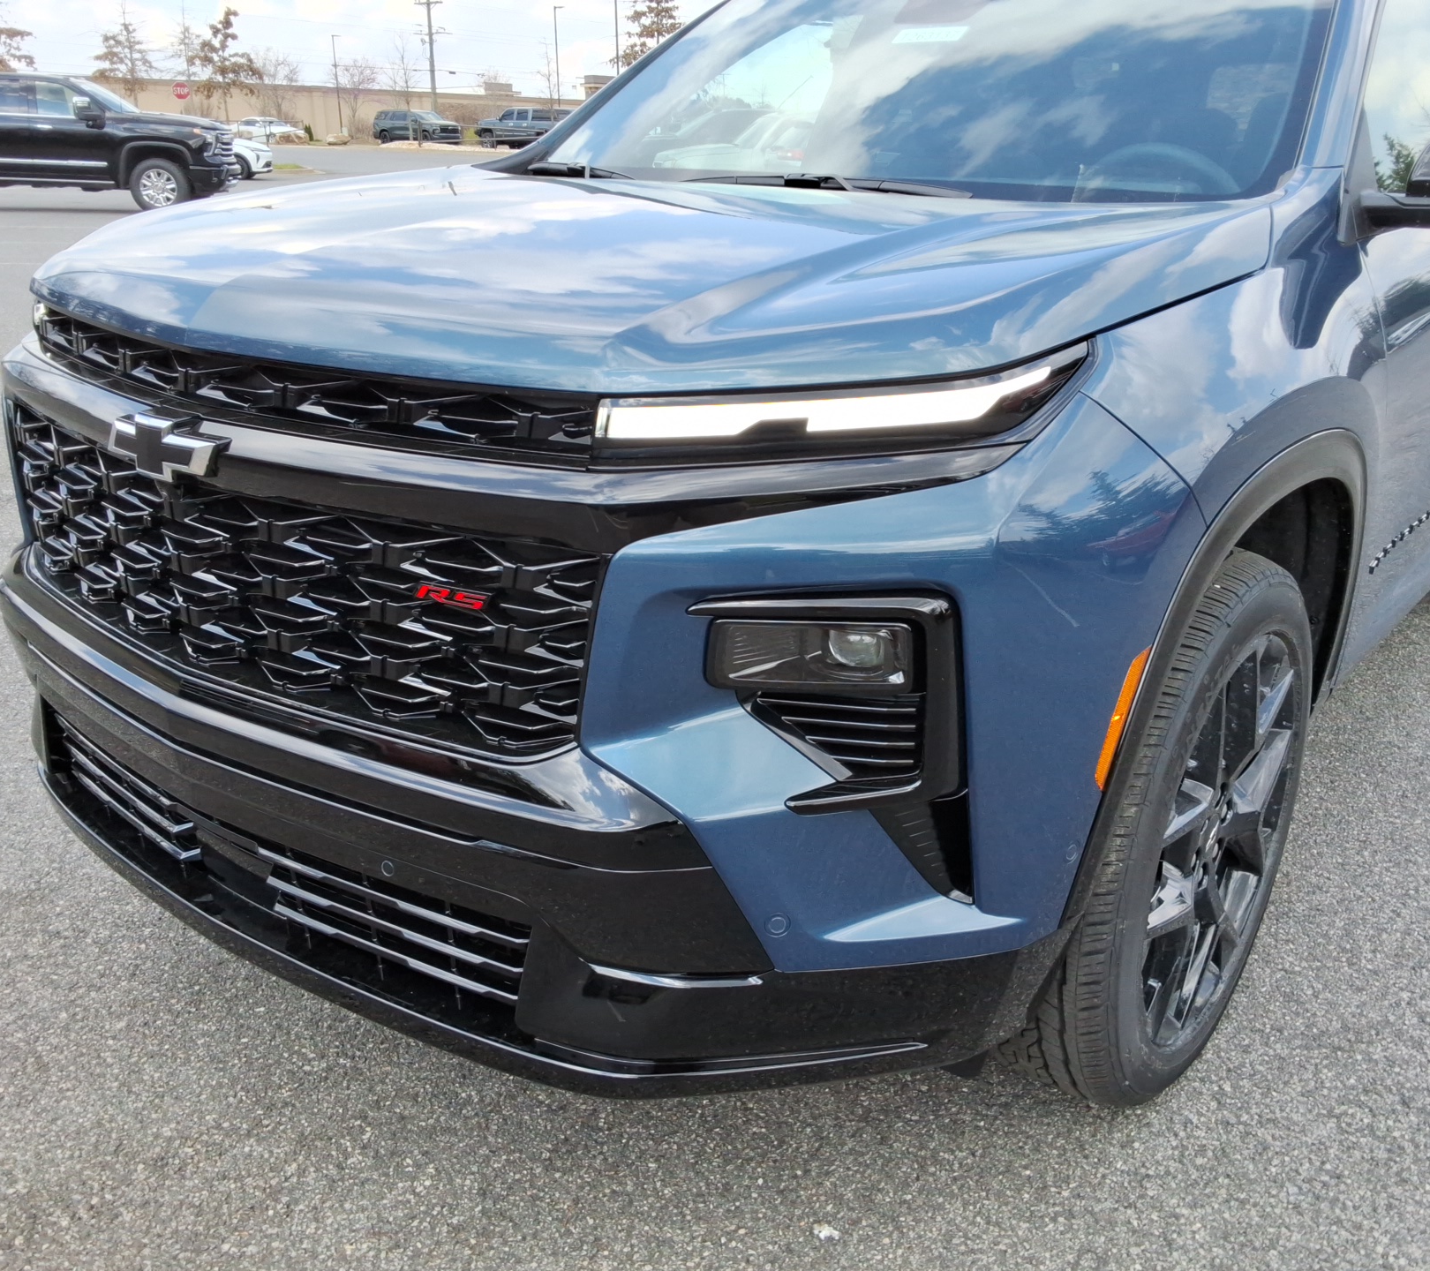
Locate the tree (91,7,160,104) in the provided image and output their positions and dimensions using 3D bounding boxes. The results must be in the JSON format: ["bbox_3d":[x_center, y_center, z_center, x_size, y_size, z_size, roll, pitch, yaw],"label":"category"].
[{"bbox_3d":[-27.812,-26.615,64.969,3.263,6.100,3.263,-7,21,-20],"label":"tree"}]

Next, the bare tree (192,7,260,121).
[{"bbox_3d":[-23.223,-26.540,64.996,3.264,5.940,3.264,-6,21,-17],"label":"bare tree"}]

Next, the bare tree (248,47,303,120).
[{"bbox_3d":[-25.449,-31.240,79.145,3.287,5.060,3.287,-6,21,-16],"label":"bare tree"}]

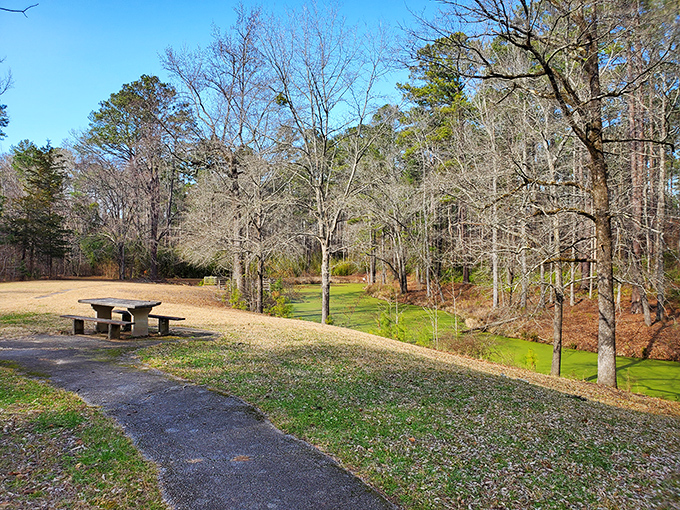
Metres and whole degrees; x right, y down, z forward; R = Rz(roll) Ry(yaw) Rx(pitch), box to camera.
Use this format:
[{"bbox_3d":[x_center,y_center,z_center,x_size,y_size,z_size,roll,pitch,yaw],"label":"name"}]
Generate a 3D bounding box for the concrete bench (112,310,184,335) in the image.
[{"bbox_3d":[-4.670,1.645,12.330,2.250,0.420,0.260,0,-1,31],"label":"concrete bench"}]

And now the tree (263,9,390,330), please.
[{"bbox_3d":[-0.515,-3.450,19.500,4.900,12.200,4.900,1,-1,0],"label":"tree"}]

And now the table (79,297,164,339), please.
[{"bbox_3d":[-5.070,1.460,11.860,2.000,0.760,0.800,0,-1,31],"label":"table"}]

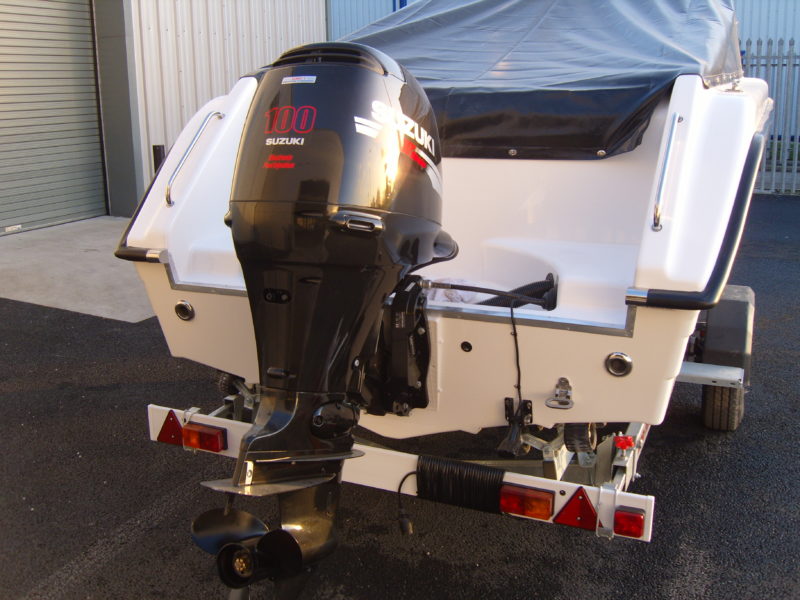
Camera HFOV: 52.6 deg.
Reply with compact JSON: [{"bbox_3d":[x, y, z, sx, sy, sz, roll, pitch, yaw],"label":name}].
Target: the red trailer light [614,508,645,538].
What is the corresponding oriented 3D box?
[{"bbox_3d":[0.685,0.665,2.418,0.080,0.076,0.042,6,16,21],"label":"red trailer light"}]

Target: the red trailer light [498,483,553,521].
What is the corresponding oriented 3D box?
[{"bbox_3d":[0.393,0.630,2.530,0.170,0.082,0.045,6,16,21],"label":"red trailer light"}]

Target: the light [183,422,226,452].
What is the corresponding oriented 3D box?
[{"bbox_3d":[-0.715,0.507,2.960,0.169,0.082,0.045,6,16,21],"label":"light"}]

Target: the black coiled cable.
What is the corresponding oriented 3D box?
[{"bbox_3d":[0.200,0.594,2.634,0.290,0.158,0.045,6,16,21],"label":"black coiled cable"}]

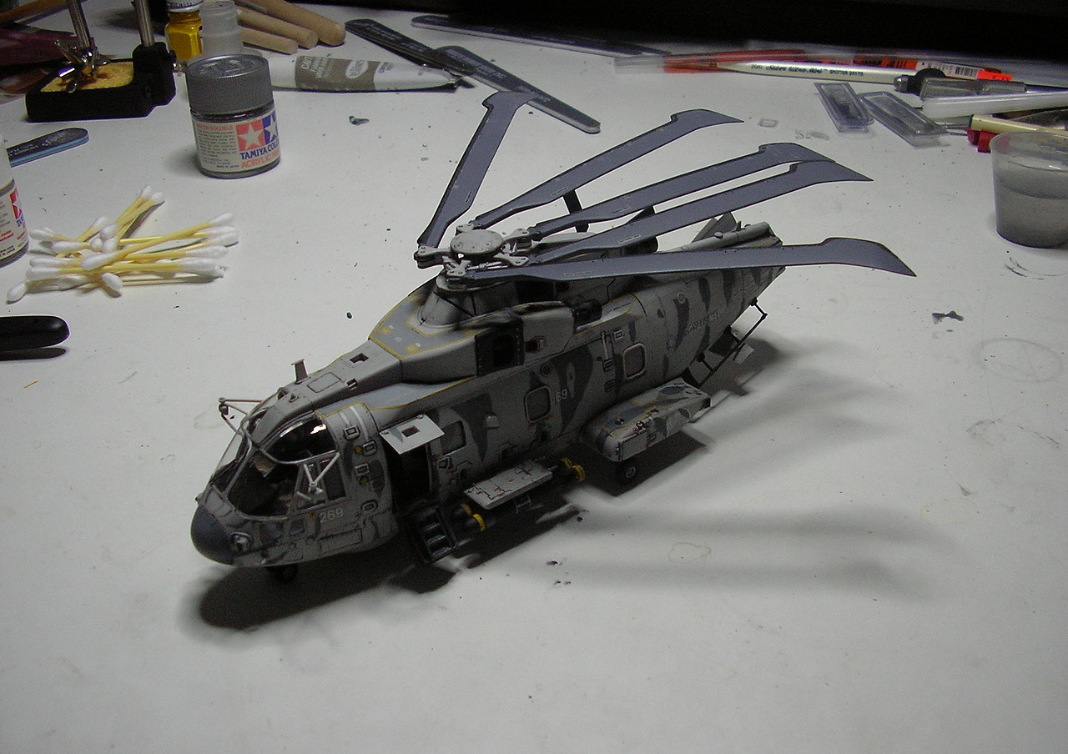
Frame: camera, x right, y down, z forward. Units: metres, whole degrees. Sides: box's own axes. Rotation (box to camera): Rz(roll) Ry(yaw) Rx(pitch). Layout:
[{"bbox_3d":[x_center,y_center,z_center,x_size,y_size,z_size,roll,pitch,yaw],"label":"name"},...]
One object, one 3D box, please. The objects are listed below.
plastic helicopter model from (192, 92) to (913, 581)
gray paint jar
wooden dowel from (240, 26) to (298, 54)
[{"bbox_3d":[0.000,-0.012,0.341,0.220,0.077,0.164,-24,39,-32],"label":"plastic helicopter model"},{"bbox_3d":[-0.140,-0.122,0.548,0.038,0.047,0.038,-1,32,0],"label":"gray paint jar"},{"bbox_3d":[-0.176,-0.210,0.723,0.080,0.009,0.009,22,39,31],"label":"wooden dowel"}]

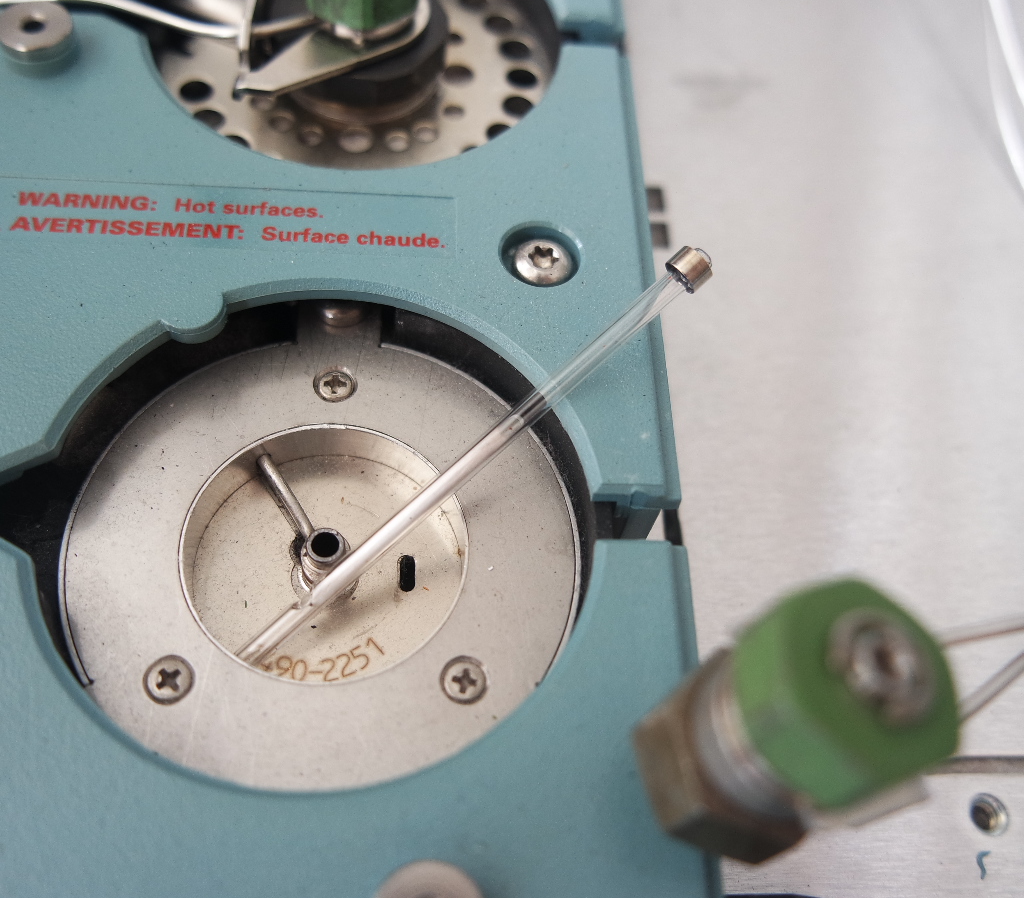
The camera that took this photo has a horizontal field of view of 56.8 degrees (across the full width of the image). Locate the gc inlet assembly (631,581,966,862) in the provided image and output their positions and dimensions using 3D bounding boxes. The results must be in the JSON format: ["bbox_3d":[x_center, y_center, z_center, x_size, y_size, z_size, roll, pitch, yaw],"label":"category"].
[{"bbox_3d":[0.030,0.031,0.106,0.022,0.034,0.022,8,57,-13],"label":"gc inlet assembly"}]

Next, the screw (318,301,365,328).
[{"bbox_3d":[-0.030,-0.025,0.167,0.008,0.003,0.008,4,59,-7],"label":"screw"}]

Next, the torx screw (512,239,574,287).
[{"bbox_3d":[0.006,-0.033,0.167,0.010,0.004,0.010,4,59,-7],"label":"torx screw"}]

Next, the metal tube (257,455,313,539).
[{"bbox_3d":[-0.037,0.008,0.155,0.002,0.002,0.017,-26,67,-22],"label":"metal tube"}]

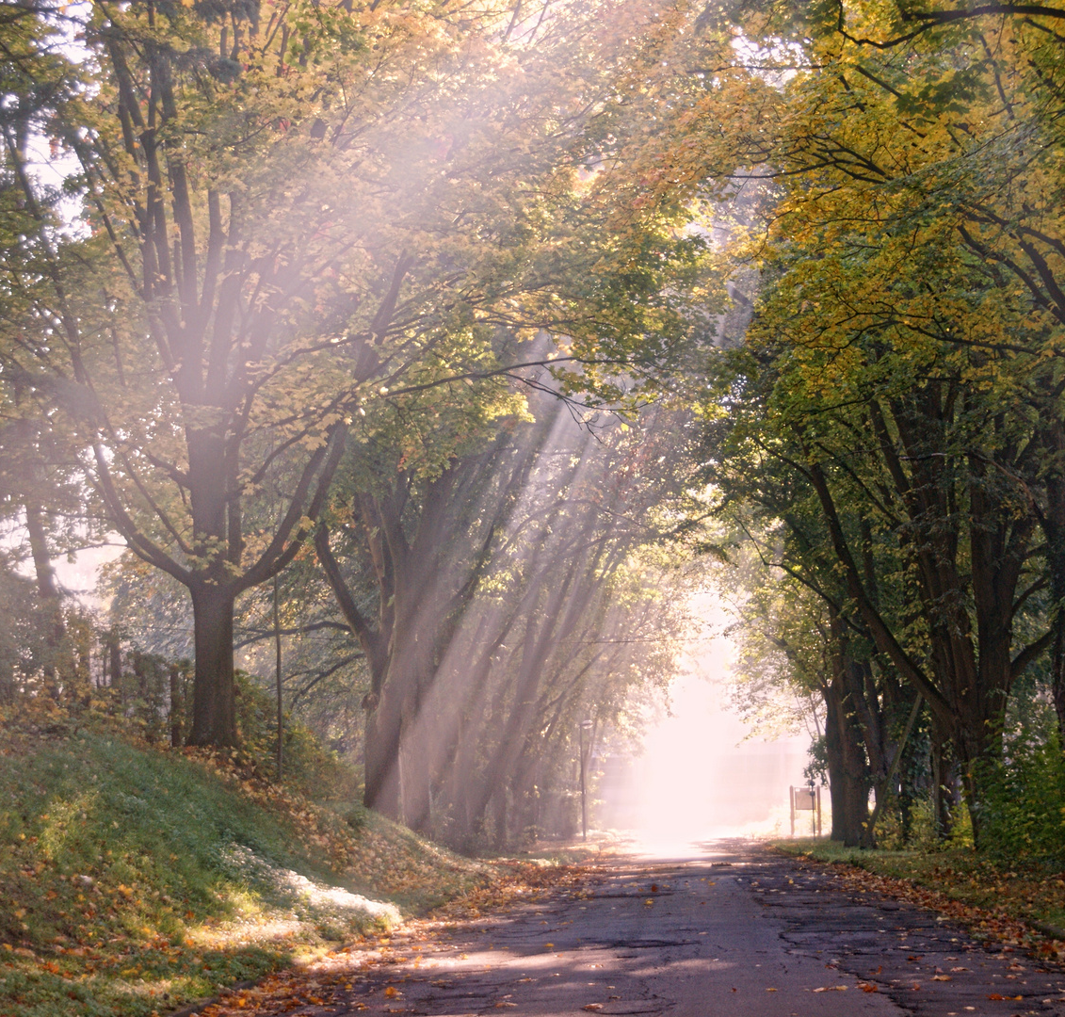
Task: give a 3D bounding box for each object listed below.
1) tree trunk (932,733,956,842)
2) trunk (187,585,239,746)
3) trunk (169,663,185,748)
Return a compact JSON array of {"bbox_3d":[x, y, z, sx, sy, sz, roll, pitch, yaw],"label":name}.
[{"bbox_3d":[10.050,6.808,85.000,0.550,2.670,0.550,-1,-5,7],"label":"tree trunk"},{"bbox_3d":[-4.682,2.290,51.000,0.720,2.360,0.680,0,-5,-5],"label":"trunk"},{"bbox_3d":[-5.319,2.943,52.000,0.200,1.270,0.200,1,-5,-6],"label":"trunk"}]

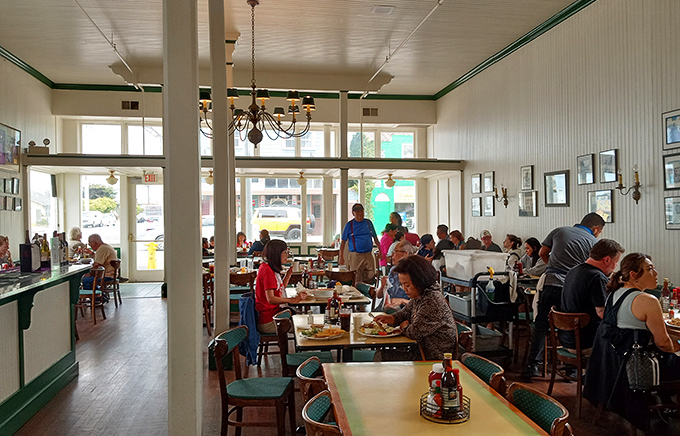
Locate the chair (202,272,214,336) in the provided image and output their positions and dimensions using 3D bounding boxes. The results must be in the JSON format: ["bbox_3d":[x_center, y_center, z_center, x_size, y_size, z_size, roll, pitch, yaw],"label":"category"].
[{"bbox_3d":[-2.060,1.181,7.740,0.460,0.810,0.500,0,0,-14],"label":"chair"}]

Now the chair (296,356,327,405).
[{"bbox_3d":[0.038,1.147,2.683,0.490,0.840,0.440,0,0,-8],"label":"chair"}]

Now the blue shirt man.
[{"bbox_3d":[0.290,0.671,8.400,0.640,1.790,0.420,0,0,-10],"label":"blue shirt man"}]

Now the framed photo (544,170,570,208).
[{"bbox_3d":[3.315,-0.434,8.425,0.050,0.540,0.620,0,0,-10],"label":"framed photo"}]

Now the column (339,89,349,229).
[{"bbox_3d":[0.083,-0.536,11.536,0.180,4.190,0.180,0,0,-10],"label":"column"}]

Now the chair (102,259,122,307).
[{"bbox_3d":[-4.158,1.175,9.773,0.490,0.840,0.440,0,0,-7],"label":"chair"}]

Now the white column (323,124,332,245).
[{"bbox_3d":[-0.297,-0.830,13.912,0.240,3.070,0.240,0,0,-10],"label":"white column"}]

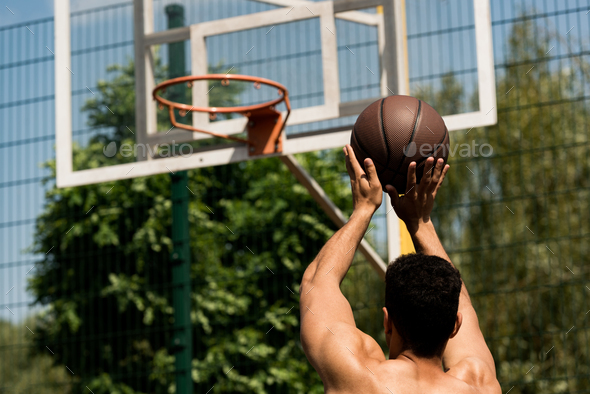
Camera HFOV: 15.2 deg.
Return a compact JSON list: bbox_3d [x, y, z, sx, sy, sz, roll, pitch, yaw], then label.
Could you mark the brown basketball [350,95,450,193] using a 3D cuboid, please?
[{"bbox_3d":[0.255,-0.128,5.380,0.240,0.240,0.240,-2,-12,0],"label":"brown basketball"}]

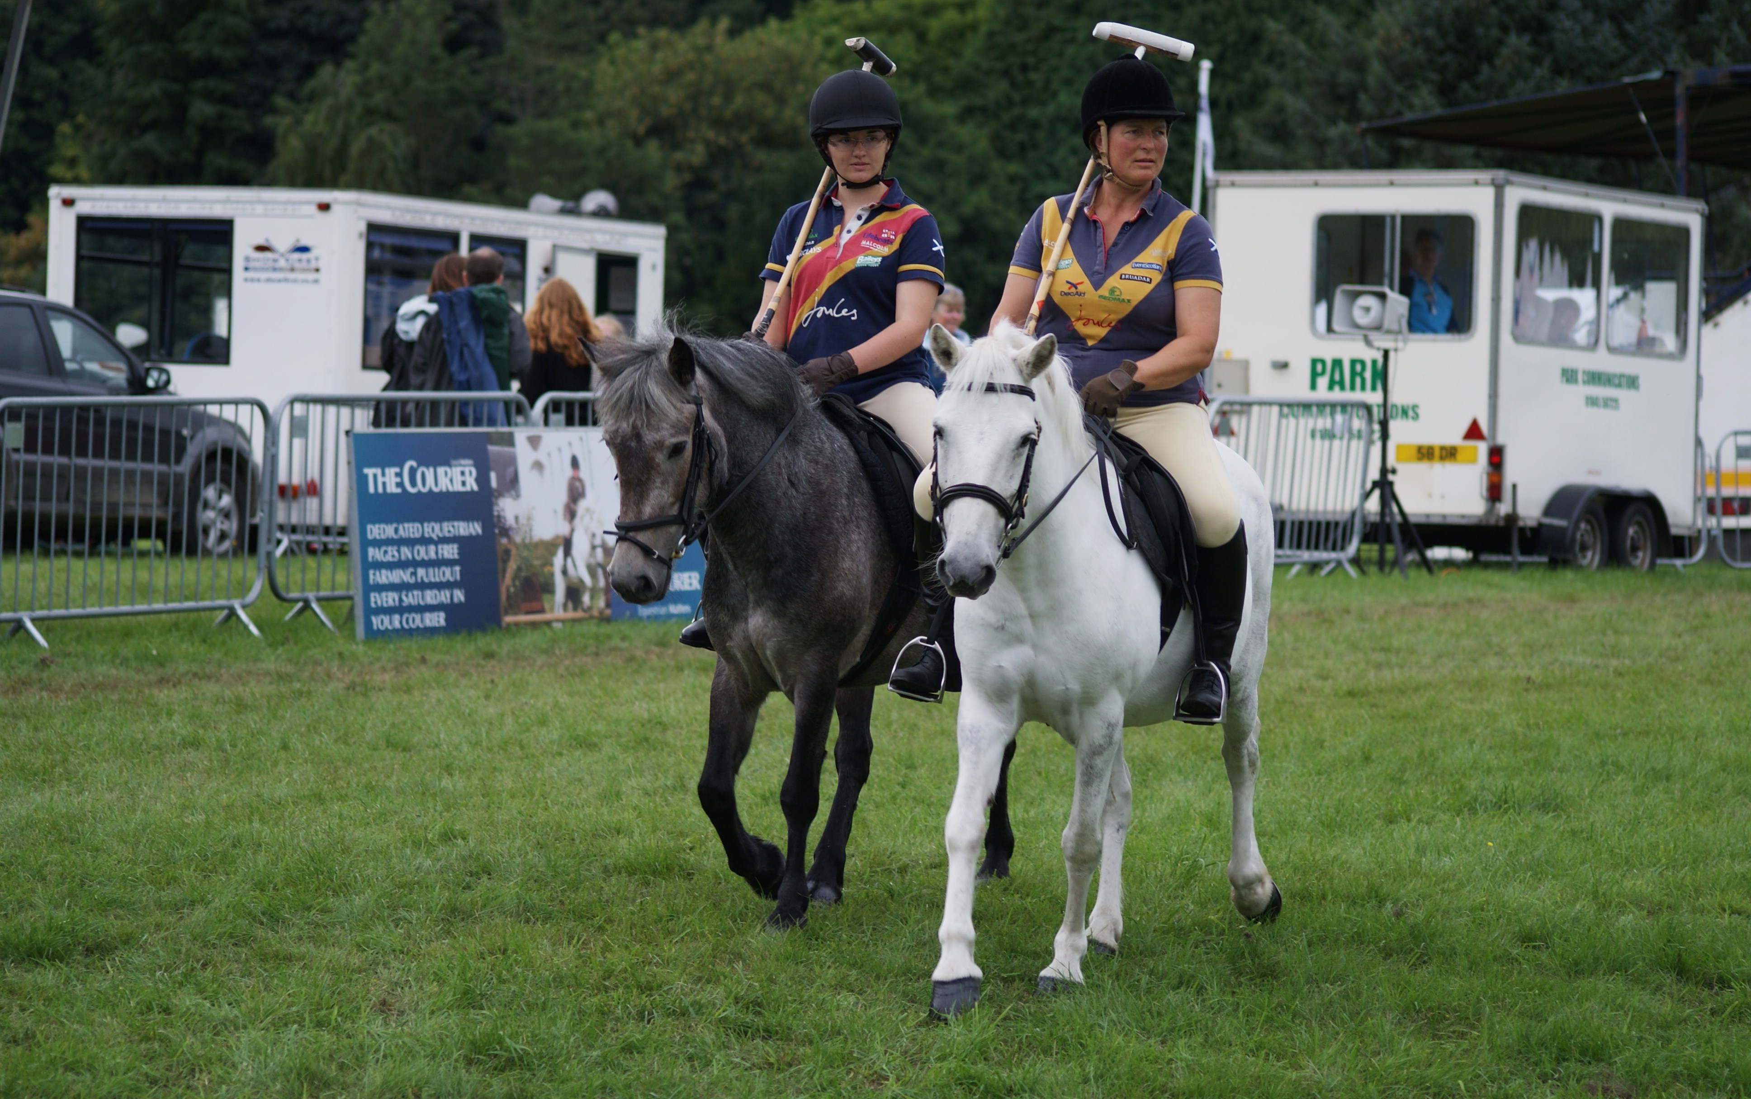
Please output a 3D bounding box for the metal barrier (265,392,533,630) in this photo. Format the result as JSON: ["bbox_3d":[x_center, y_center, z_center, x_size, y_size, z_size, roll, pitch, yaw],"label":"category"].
[{"bbox_3d":[-2.200,-0.180,34.000,0.500,1.080,2.280,2,1,27],"label":"metal barrier"}]

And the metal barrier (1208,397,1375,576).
[{"bbox_3d":[2.420,-0.345,42.600,0.500,1.070,2.280,2,1,27],"label":"metal barrier"}]

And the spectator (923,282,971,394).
[{"bbox_3d":[0.335,-0.540,37.000,0.500,1.620,0.320,2,1,-18],"label":"spectator"}]

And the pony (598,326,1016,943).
[{"bbox_3d":[-0.155,0.190,17.850,0.550,1.430,1.820,2,1,20],"label":"pony"}]

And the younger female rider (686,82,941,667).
[{"bbox_3d":[-0.155,-0.415,17.950,0.640,1.520,0.600,2,1,20],"label":"younger female rider"}]

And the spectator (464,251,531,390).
[{"bbox_3d":[-2.000,-0.665,37.000,0.520,1.740,0.320,2,1,0],"label":"spectator"}]

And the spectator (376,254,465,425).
[{"bbox_3d":[-2.280,-0.665,36.800,0.500,1.680,0.320,2,1,9],"label":"spectator"}]

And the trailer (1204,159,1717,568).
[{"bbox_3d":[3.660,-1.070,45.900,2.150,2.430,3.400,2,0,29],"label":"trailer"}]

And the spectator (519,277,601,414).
[{"bbox_3d":[-1.640,-0.600,37.500,0.480,1.600,0.320,2,1,9],"label":"spectator"}]

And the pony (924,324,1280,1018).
[{"bbox_3d":[0.510,0.250,16.300,0.530,1.470,1.880,2,1,15],"label":"pony"}]

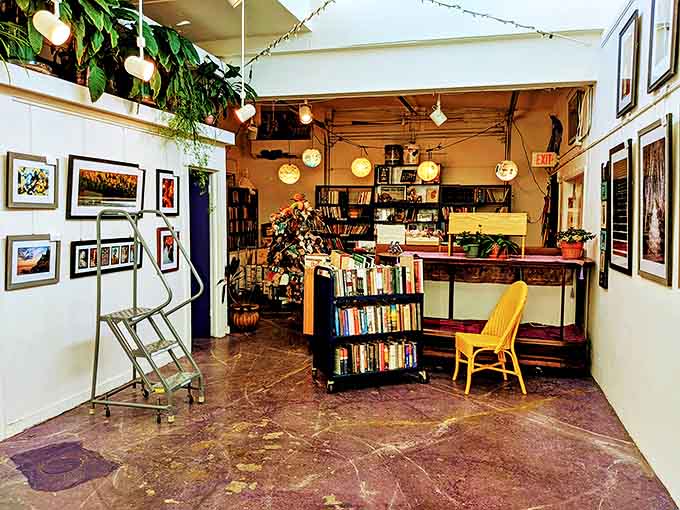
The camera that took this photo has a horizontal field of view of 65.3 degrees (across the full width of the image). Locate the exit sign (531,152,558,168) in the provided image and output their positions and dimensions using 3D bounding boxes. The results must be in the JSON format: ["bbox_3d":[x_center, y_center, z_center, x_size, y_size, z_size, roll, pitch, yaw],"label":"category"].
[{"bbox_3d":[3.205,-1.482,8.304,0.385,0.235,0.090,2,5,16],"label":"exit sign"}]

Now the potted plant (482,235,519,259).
[{"bbox_3d":[1.646,-0.088,5.468,0.360,0.236,0.300,2,5,16],"label":"potted plant"}]

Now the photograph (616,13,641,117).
[{"bbox_3d":[2.208,-1.433,4.059,0.027,0.676,0.546,2,5,16],"label":"photograph"}]

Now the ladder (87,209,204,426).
[{"bbox_3d":[-1.498,0.433,4.200,0.740,1.550,0.600,2,5,16],"label":"ladder"}]

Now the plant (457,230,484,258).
[{"bbox_3d":[1.421,-0.127,5.728,0.308,0.298,0.288,2,5,16],"label":"plant"}]

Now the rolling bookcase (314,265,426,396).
[{"bbox_3d":[0.292,0.634,4.869,0.924,1.068,0.457,-1,5,-20],"label":"rolling bookcase"}]

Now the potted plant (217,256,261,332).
[{"bbox_3d":[-1.305,0.517,6.849,0.527,0.964,0.477,1,5,10],"label":"potted plant"}]

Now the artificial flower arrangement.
[{"bbox_3d":[-0.546,-0.102,7.234,0.920,1.520,0.880,1,5,0],"label":"artificial flower arrangement"}]

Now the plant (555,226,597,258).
[{"bbox_3d":[2.354,-0.113,5.287,0.380,0.332,0.360,2,5,16],"label":"plant"}]

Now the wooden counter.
[{"bbox_3d":[1.495,0.569,5.667,2.140,1.110,0.680,2,5,16],"label":"wooden counter"}]

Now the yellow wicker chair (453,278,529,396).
[{"bbox_3d":[1.332,0.719,4.734,0.537,0.944,0.437,0,5,-2],"label":"yellow wicker chair"}]

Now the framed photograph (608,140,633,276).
[{"bbox_3d":[2.165,-0.356,4.081,0.027,0.969,0.676,-1,4,16],"label":"framed photograph"}]

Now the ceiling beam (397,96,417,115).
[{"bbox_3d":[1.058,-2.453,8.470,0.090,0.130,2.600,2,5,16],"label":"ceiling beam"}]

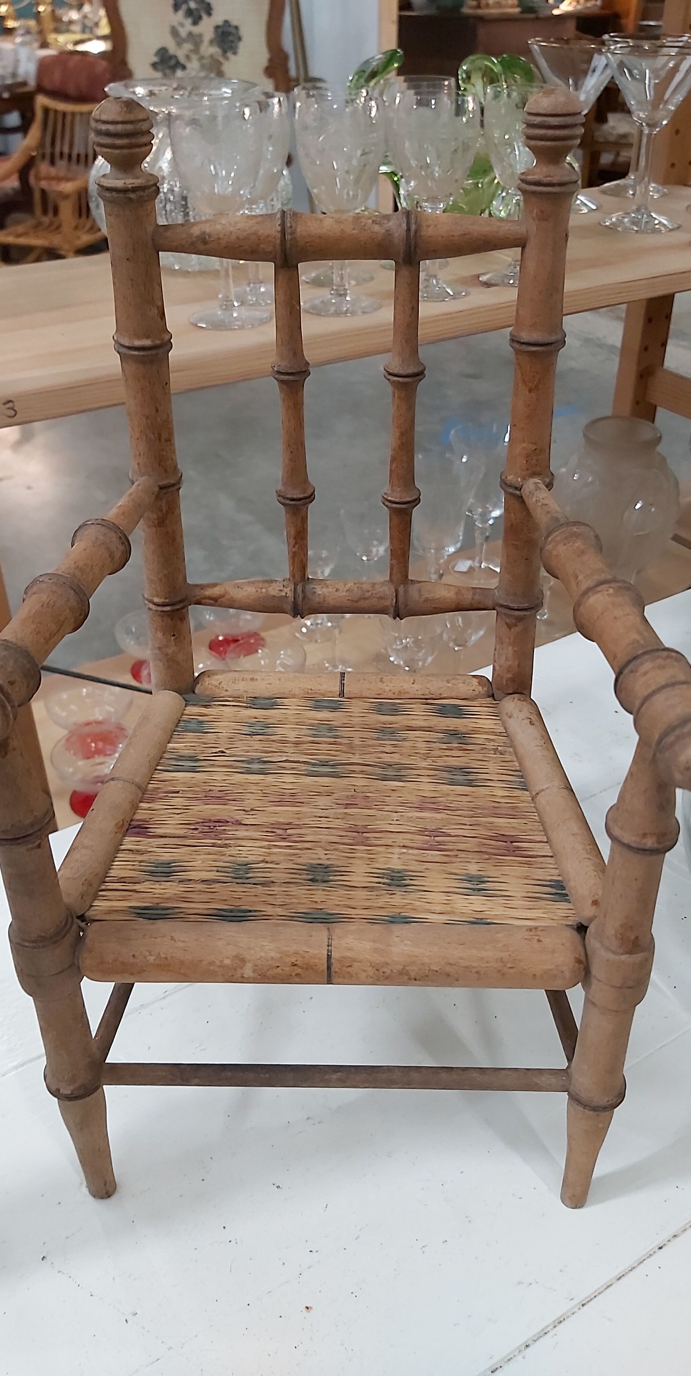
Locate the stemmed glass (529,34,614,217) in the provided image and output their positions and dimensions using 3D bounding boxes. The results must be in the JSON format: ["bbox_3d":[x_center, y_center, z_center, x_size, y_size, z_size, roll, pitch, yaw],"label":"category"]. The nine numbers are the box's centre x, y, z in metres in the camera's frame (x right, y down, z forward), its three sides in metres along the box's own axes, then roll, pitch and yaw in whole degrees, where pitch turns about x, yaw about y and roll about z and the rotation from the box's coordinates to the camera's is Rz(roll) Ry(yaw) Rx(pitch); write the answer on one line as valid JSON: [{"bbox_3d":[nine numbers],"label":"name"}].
[{"bbox_3d":[0.207,-0.519,0.959,0.088,0.133,0.088,-1,34,0],"label":"stemmed glass"}]

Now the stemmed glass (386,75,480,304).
[{"bbox_3d":[0.058,-0.331,0.692,0.057,0.126,0.057,-1,34,0],"label":"stemmed glass"}]

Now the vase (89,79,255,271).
[{"bbox_3d":[-0.117,-0.390,0.786,0.148,0.120,0.148,-1,34,0],"label":"vase"}]

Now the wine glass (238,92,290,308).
[{"bbox_3d":[-0.063,-0.325,0.686,0.056,0.126,0.056,-20,38,-26],"label":"wine glass"}]

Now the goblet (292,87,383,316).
[{"bbox_3d":[-0.005,-0.311,0.664,0.056,0.126,0.056,-1,34,0],"label":"goblet"}]

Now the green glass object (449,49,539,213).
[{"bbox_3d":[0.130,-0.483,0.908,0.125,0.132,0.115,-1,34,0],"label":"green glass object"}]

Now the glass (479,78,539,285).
[{"bbox_3d":[0.124,-0.352,0.723,0.057,0.125,0.057,-1,34,0],"label":"glass"}]

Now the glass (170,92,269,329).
[{"bbox_3d":[-0.075,-0.293,0.639,0.057,0.126,0.057,-1,34,0],"label":"glass"}]

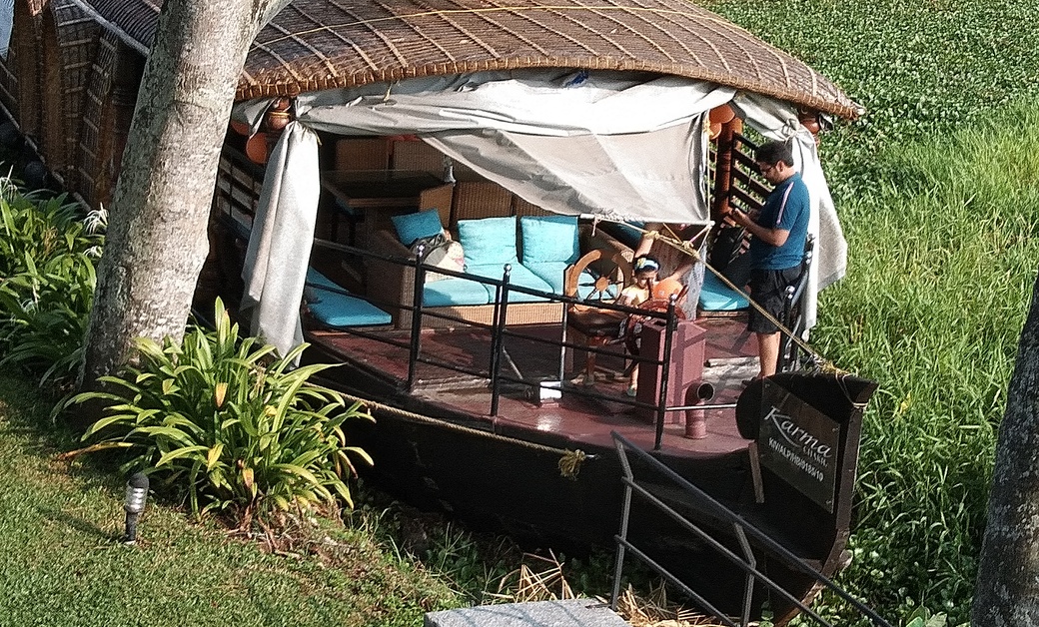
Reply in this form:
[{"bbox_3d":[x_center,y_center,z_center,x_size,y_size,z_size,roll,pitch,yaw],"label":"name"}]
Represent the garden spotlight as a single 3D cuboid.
[{"bbox_3d":[-2.170,1.098,14.750,0.118,0.410,0.118,9,17,0],"label":"garden spotlight"}]

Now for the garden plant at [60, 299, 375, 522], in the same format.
[{"bbox_3d":[-1.790,0.570,15.450,1.800,1.170,1.600,3,16,0],"label":"garden plant"}]

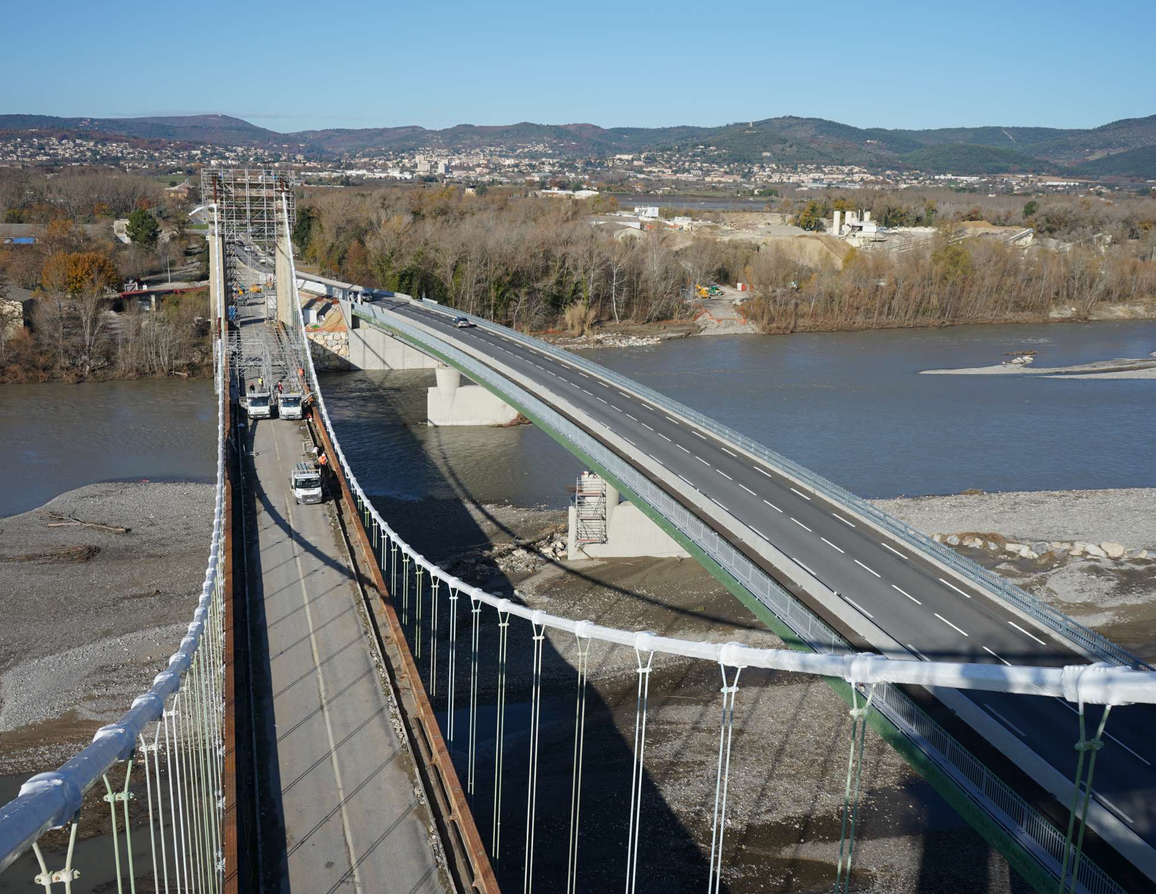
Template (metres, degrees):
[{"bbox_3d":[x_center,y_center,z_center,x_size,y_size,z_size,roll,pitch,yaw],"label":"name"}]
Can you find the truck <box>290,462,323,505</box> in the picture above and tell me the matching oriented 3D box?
[{"bbox_3d":[-20.953,2.760,88.966,2.120,2.300,5.600,-2,14,-17],"label":"truck"}]

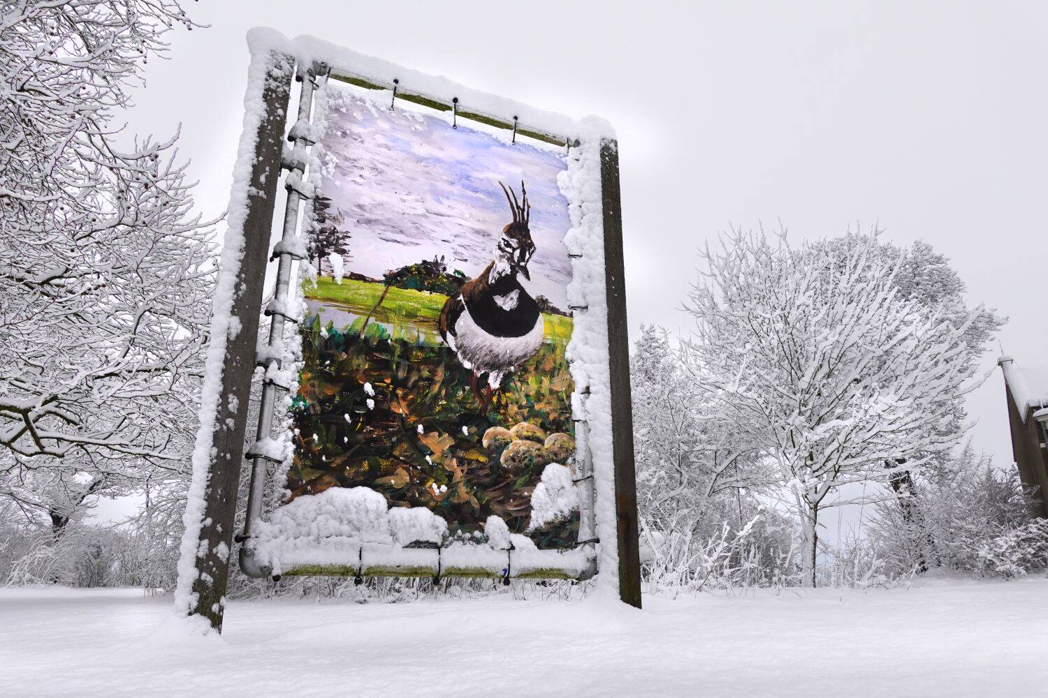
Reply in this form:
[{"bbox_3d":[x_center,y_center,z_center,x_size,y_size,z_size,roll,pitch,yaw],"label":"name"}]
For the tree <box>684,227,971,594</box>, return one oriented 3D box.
[{"bbox_3d":[5.316,0.883,12.341,4.850,6.300,4.800,0,-18,0],"label":"tree"}]

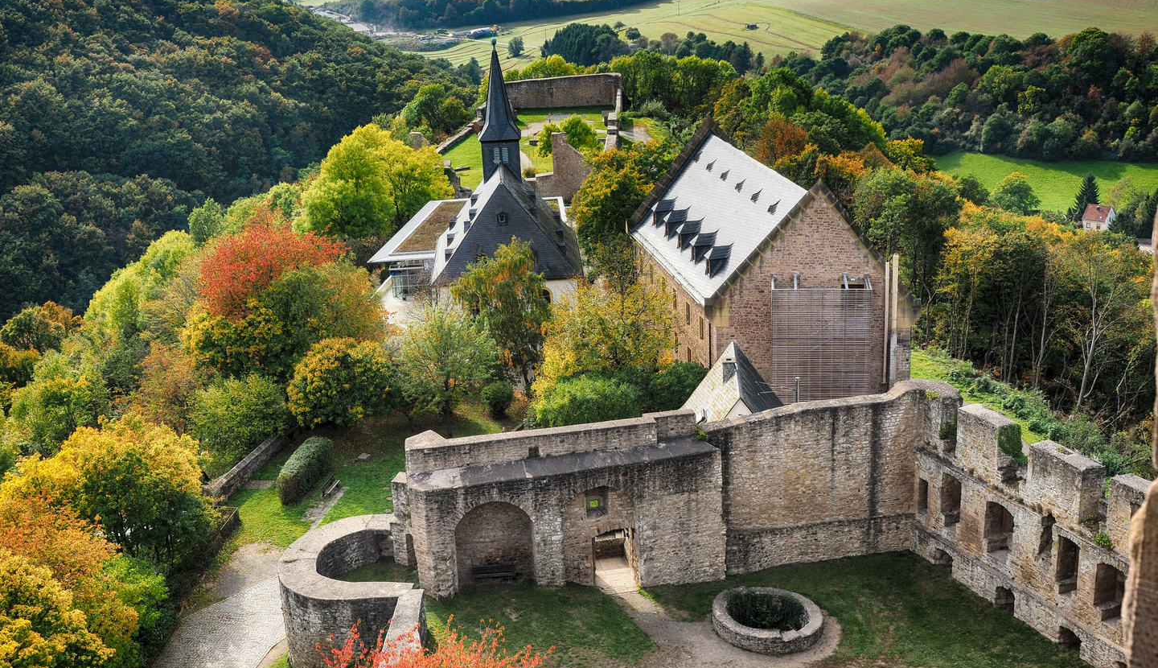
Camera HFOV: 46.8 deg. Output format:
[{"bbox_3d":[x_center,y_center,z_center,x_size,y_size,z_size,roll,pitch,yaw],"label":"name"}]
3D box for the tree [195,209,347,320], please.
[{"bbox_3d":[-20.836,-3.053,91.473,9.950,10.660,9.460,-3,20,0],"label":"tree"}]

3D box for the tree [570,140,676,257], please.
[{"bbox_3d":[3.687,-10.307,110.316,9.140,11.140,8.680,-3,20,0],"label":"tree"}]

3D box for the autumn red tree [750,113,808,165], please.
[{"bbox_3d":[17.983,-15.178,119.876,5.580,9.260,5.300,-3,20,0],"label":"autumn red tree"}]

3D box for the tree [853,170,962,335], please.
[{"bbox_3d":[23.481,-5.861,95.695,8.220,11.950,7.810,-3,20,0],"label":"tree"}]

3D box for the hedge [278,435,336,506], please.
[{"bbox_3d":[-16.004,7.960,78.758,1.450,2.150,4.900,1,18,12],"label":"hedge"}]

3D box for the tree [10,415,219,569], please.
[{"bbox_3d":[-22.207,7.742,63.830,10.000,7.980,9.500,-3,20,0],"label":"tree"}]

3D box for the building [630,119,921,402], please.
[{"bbox_3d":[13.825,-6.200,106.520,14.960,16.910,27.670,-5,18,-8],"label":"building"}]

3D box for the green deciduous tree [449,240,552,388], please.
[{"bbox_3d":[-5.307,-1.230,95.294,7.200,11.200,7.200,-2,18,0],"label":"green deciduous tree"}]

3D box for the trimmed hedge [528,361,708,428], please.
[{"bbox_3d":[2.423,3.868,88.043,11.300,3.000,4.000,0,18,8],"label":"trimmed hedge"}]

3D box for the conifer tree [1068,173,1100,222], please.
[{"bbox_3d":[152.892,-40.685,402.669,9.500,15.300,9.500,-2,18,0],"label":"conifer tree"}]

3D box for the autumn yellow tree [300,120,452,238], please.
[{"bbox_3d":[-19.058,-13.153,125.464,14.460,12.440,12.500,-3,20,0],"label":"autumn yellow tree"}]

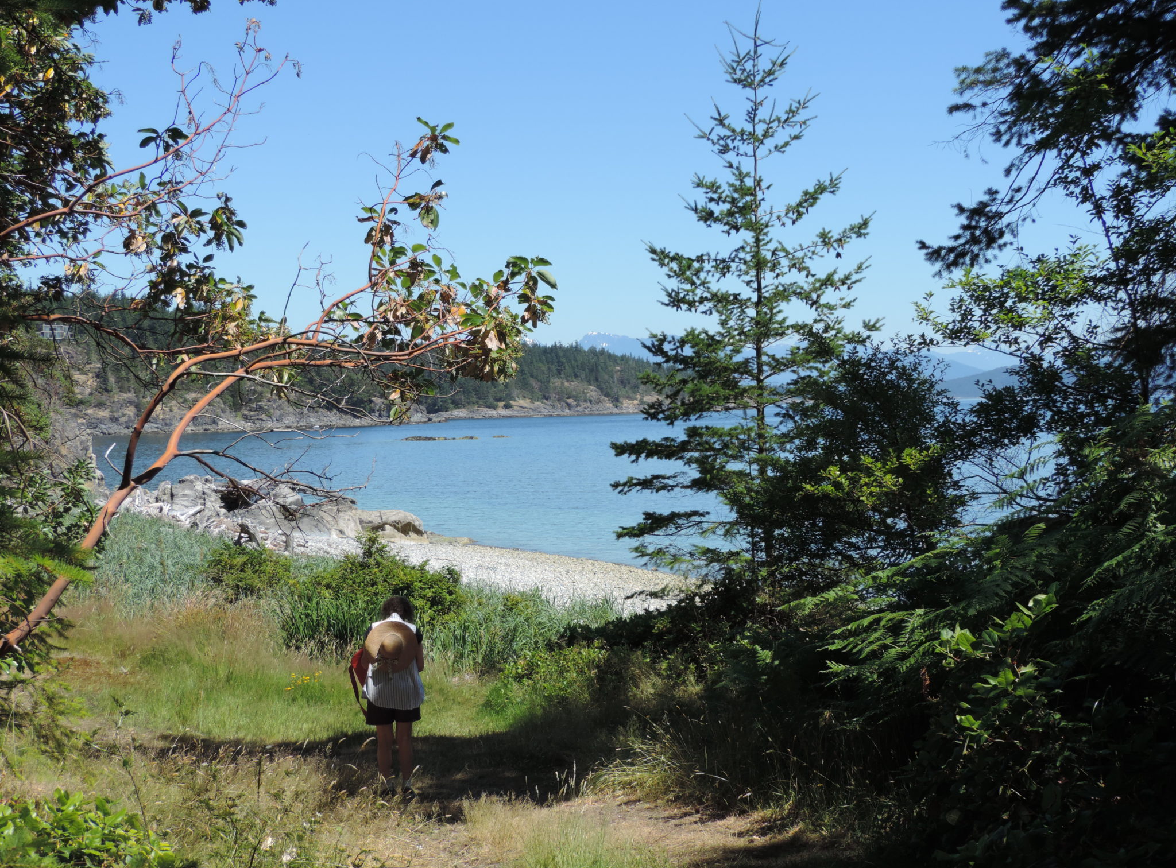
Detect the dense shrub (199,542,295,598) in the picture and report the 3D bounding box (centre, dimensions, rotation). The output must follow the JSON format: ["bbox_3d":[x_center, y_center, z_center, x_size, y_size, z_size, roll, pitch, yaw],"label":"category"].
[{"bbox_3d":[-5.080,2.036,21.800,1.400,0.900,1.200,0,2,0],"label":"dense shrub"}]

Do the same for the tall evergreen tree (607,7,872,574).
[{"bbox_3d":[2.123,-1.762,19.800,3.600,7.900,3.500,0,2,0],"label":"tall evergreen tree"}]

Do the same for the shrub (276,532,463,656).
[{"bbox_3d":[-2.814,2.063,18.800,2.350,1.600,2.000,0,2,0],"label":"shrub"}]

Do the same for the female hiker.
[{"bbox_3d":[-1.544,2.061,11.500,0.510,1.580,0.400,0,2,-3],"label":"female hiker"}]

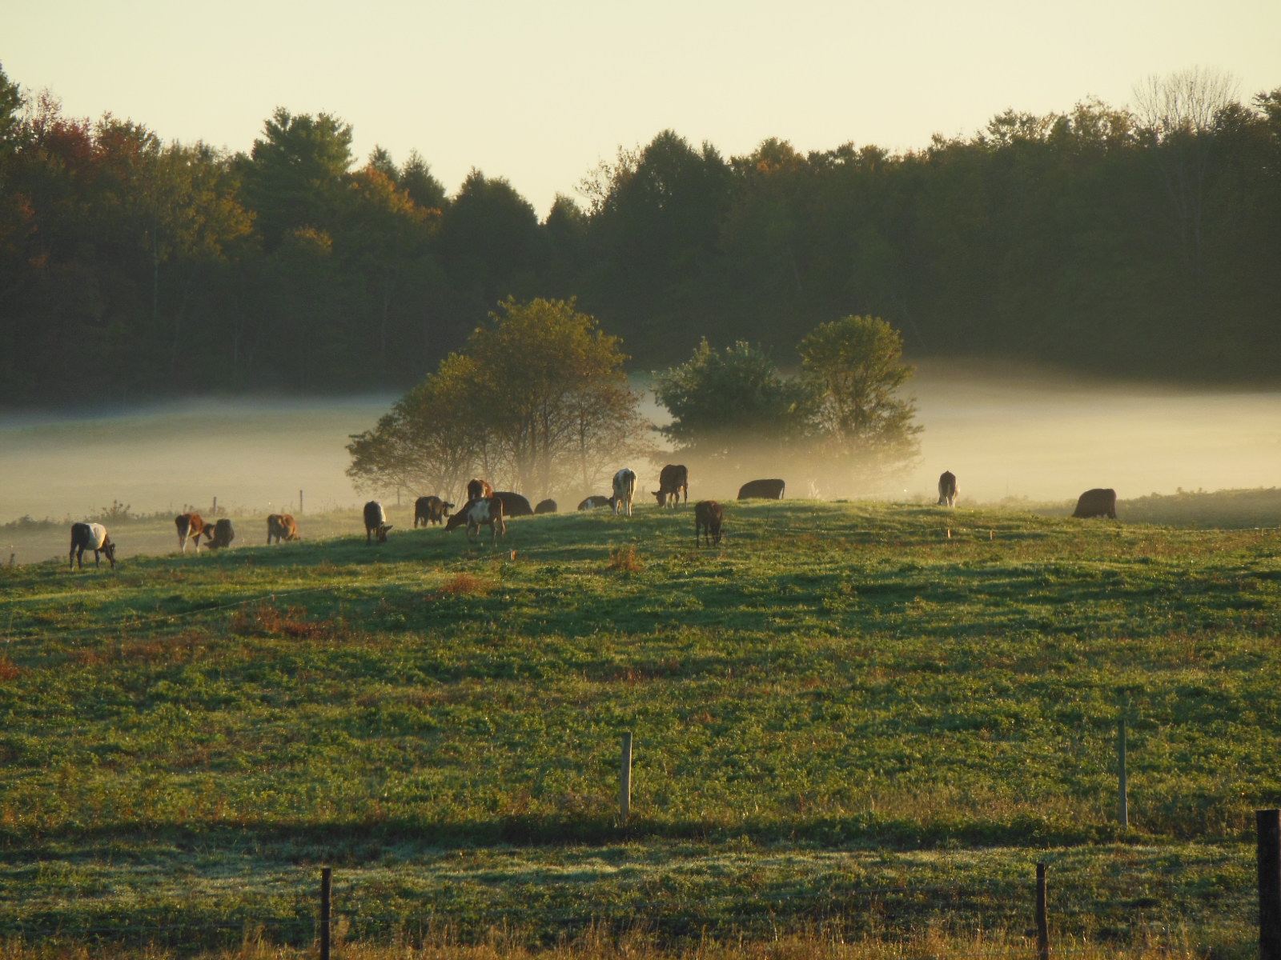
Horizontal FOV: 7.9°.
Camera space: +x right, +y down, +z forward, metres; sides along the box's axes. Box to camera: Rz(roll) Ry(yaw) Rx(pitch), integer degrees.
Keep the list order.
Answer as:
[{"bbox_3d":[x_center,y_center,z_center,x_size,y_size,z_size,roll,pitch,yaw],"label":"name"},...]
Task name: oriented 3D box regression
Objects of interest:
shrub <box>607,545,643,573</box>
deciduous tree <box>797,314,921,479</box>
[{"bbox_3d":[-0.382,1.936,228.000,0.890,0.690,0.800,0,1,0],"label":"shrub"},{"bbox_3d":[9.218,-3.396,390.000,5.200,7.200,5.200,0,1,0],"label":"deciduous tree"}]

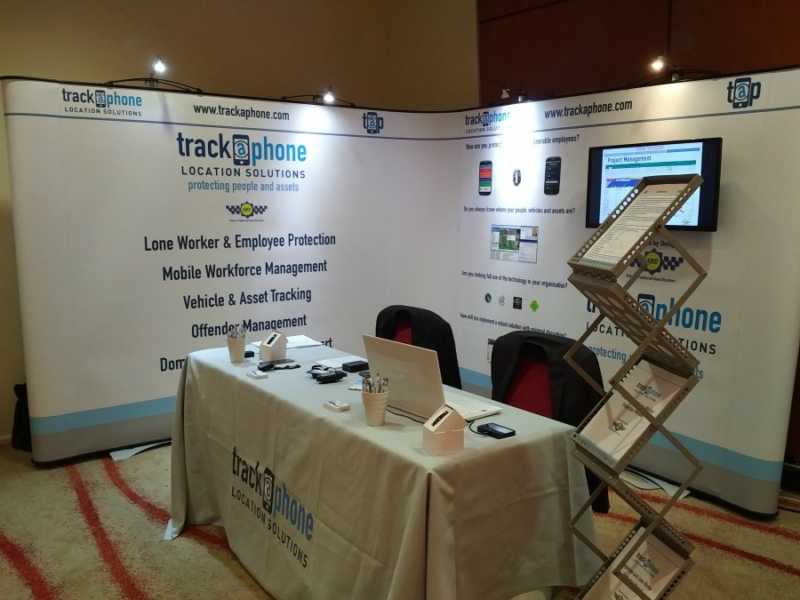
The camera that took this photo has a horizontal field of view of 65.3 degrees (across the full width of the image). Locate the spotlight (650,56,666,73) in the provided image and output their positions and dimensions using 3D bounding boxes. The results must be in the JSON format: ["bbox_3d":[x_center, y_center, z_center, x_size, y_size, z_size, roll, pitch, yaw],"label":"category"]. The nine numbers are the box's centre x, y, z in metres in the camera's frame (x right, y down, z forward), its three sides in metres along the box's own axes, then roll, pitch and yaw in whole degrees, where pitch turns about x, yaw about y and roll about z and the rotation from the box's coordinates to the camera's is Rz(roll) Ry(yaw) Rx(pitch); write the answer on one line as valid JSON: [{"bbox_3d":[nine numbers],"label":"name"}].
[{"bbox_3d":[1.292,-1.179,3.125,0.075,0.080,0.070,-7,13,-39],"label":"spotlight"}]

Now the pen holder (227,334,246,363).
[{"bbox_3d":[-0.834,0.239,3.199,0.092,0.138,0.092,-8,13,-41],"label":"pen holder"}]

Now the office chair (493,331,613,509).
[{"bbox_3d":[0.522,0.660,2.833,0.550,0.950,0.570,10,14,43],"label":"office chair"}]

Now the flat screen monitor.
[{"bbox_3d":[1.354,-0.609,3.363,0.060,0.452,0.742,-7,13,-39],"label":"flat screen monitor"}]

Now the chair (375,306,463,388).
[{"bbox_3d":[-0.059,0.532,3.542,0.550,0.950,0.570,10,14,43],"label":"chair"}]

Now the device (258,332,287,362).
[{"bbox_3d":[-0.652,0.239,3.233,0.098,0.130,0.090,-8,13,-41],"label":"device"}]

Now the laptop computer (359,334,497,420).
[{"bbox_3d":[0.131,0.289,2.462,0.395,0.309,0.391,-9,14,-44],"label":"laptop computer"}]

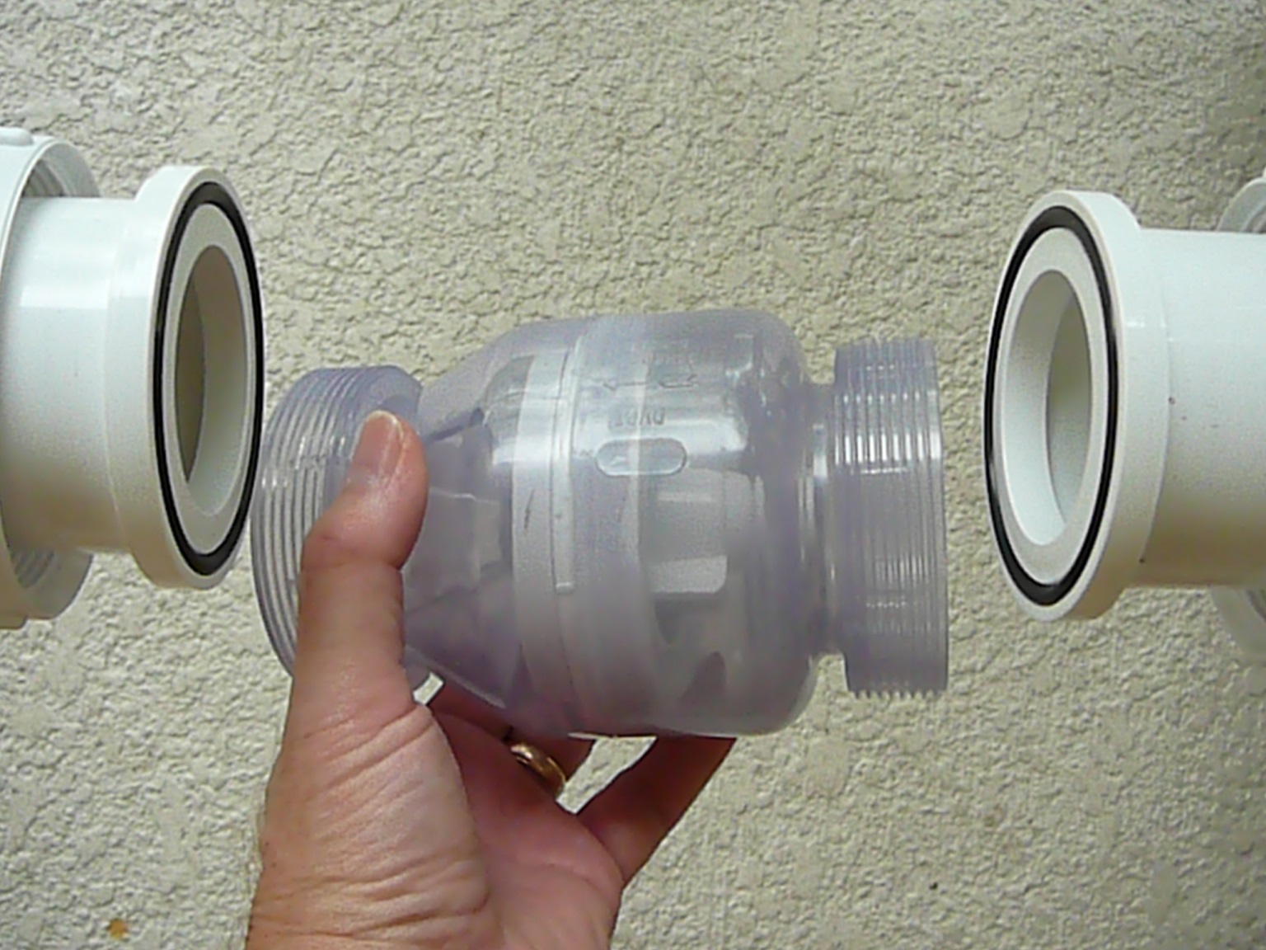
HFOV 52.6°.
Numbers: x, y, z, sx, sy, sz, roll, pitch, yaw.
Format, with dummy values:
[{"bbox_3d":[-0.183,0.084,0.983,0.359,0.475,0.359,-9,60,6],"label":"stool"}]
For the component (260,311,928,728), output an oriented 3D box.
[{"bbox_3d":[-0.003,0.012,0.311,0.151,0.100,0.100,-2,6,12],"label":"component"}]

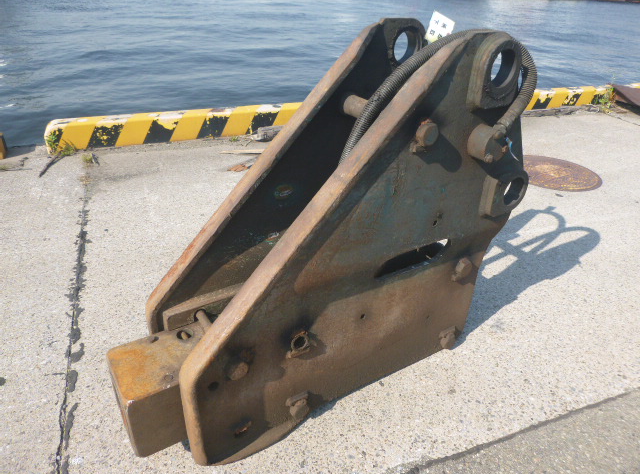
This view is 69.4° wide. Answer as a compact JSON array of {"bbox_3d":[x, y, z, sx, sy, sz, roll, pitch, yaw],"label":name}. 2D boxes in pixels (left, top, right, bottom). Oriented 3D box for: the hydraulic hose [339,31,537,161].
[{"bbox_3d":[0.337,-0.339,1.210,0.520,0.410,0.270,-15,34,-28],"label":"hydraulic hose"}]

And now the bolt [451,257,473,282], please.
[{"bbox_3d":[0.457,0.105,1.494,0.057,0.060,0.038,-15,34,-28],"label":"bolt"}]

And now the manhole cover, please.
[{"bbox_3d":[1.662,-0.461,3.360,0.687,0.040,0.687,2,30,0],"label":"manhole cover"}]

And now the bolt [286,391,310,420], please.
[{"bbox_3d":[-0.064,0.497,1.362,0.060,0.062,0.042,-15,34,-28],"label":"bolt"}]

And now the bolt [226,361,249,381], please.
[{"bbox_3d":[-0.210,0.342,1.175,0.050,0.050,0.028,-15,34,-28],"label":"bolt"}]

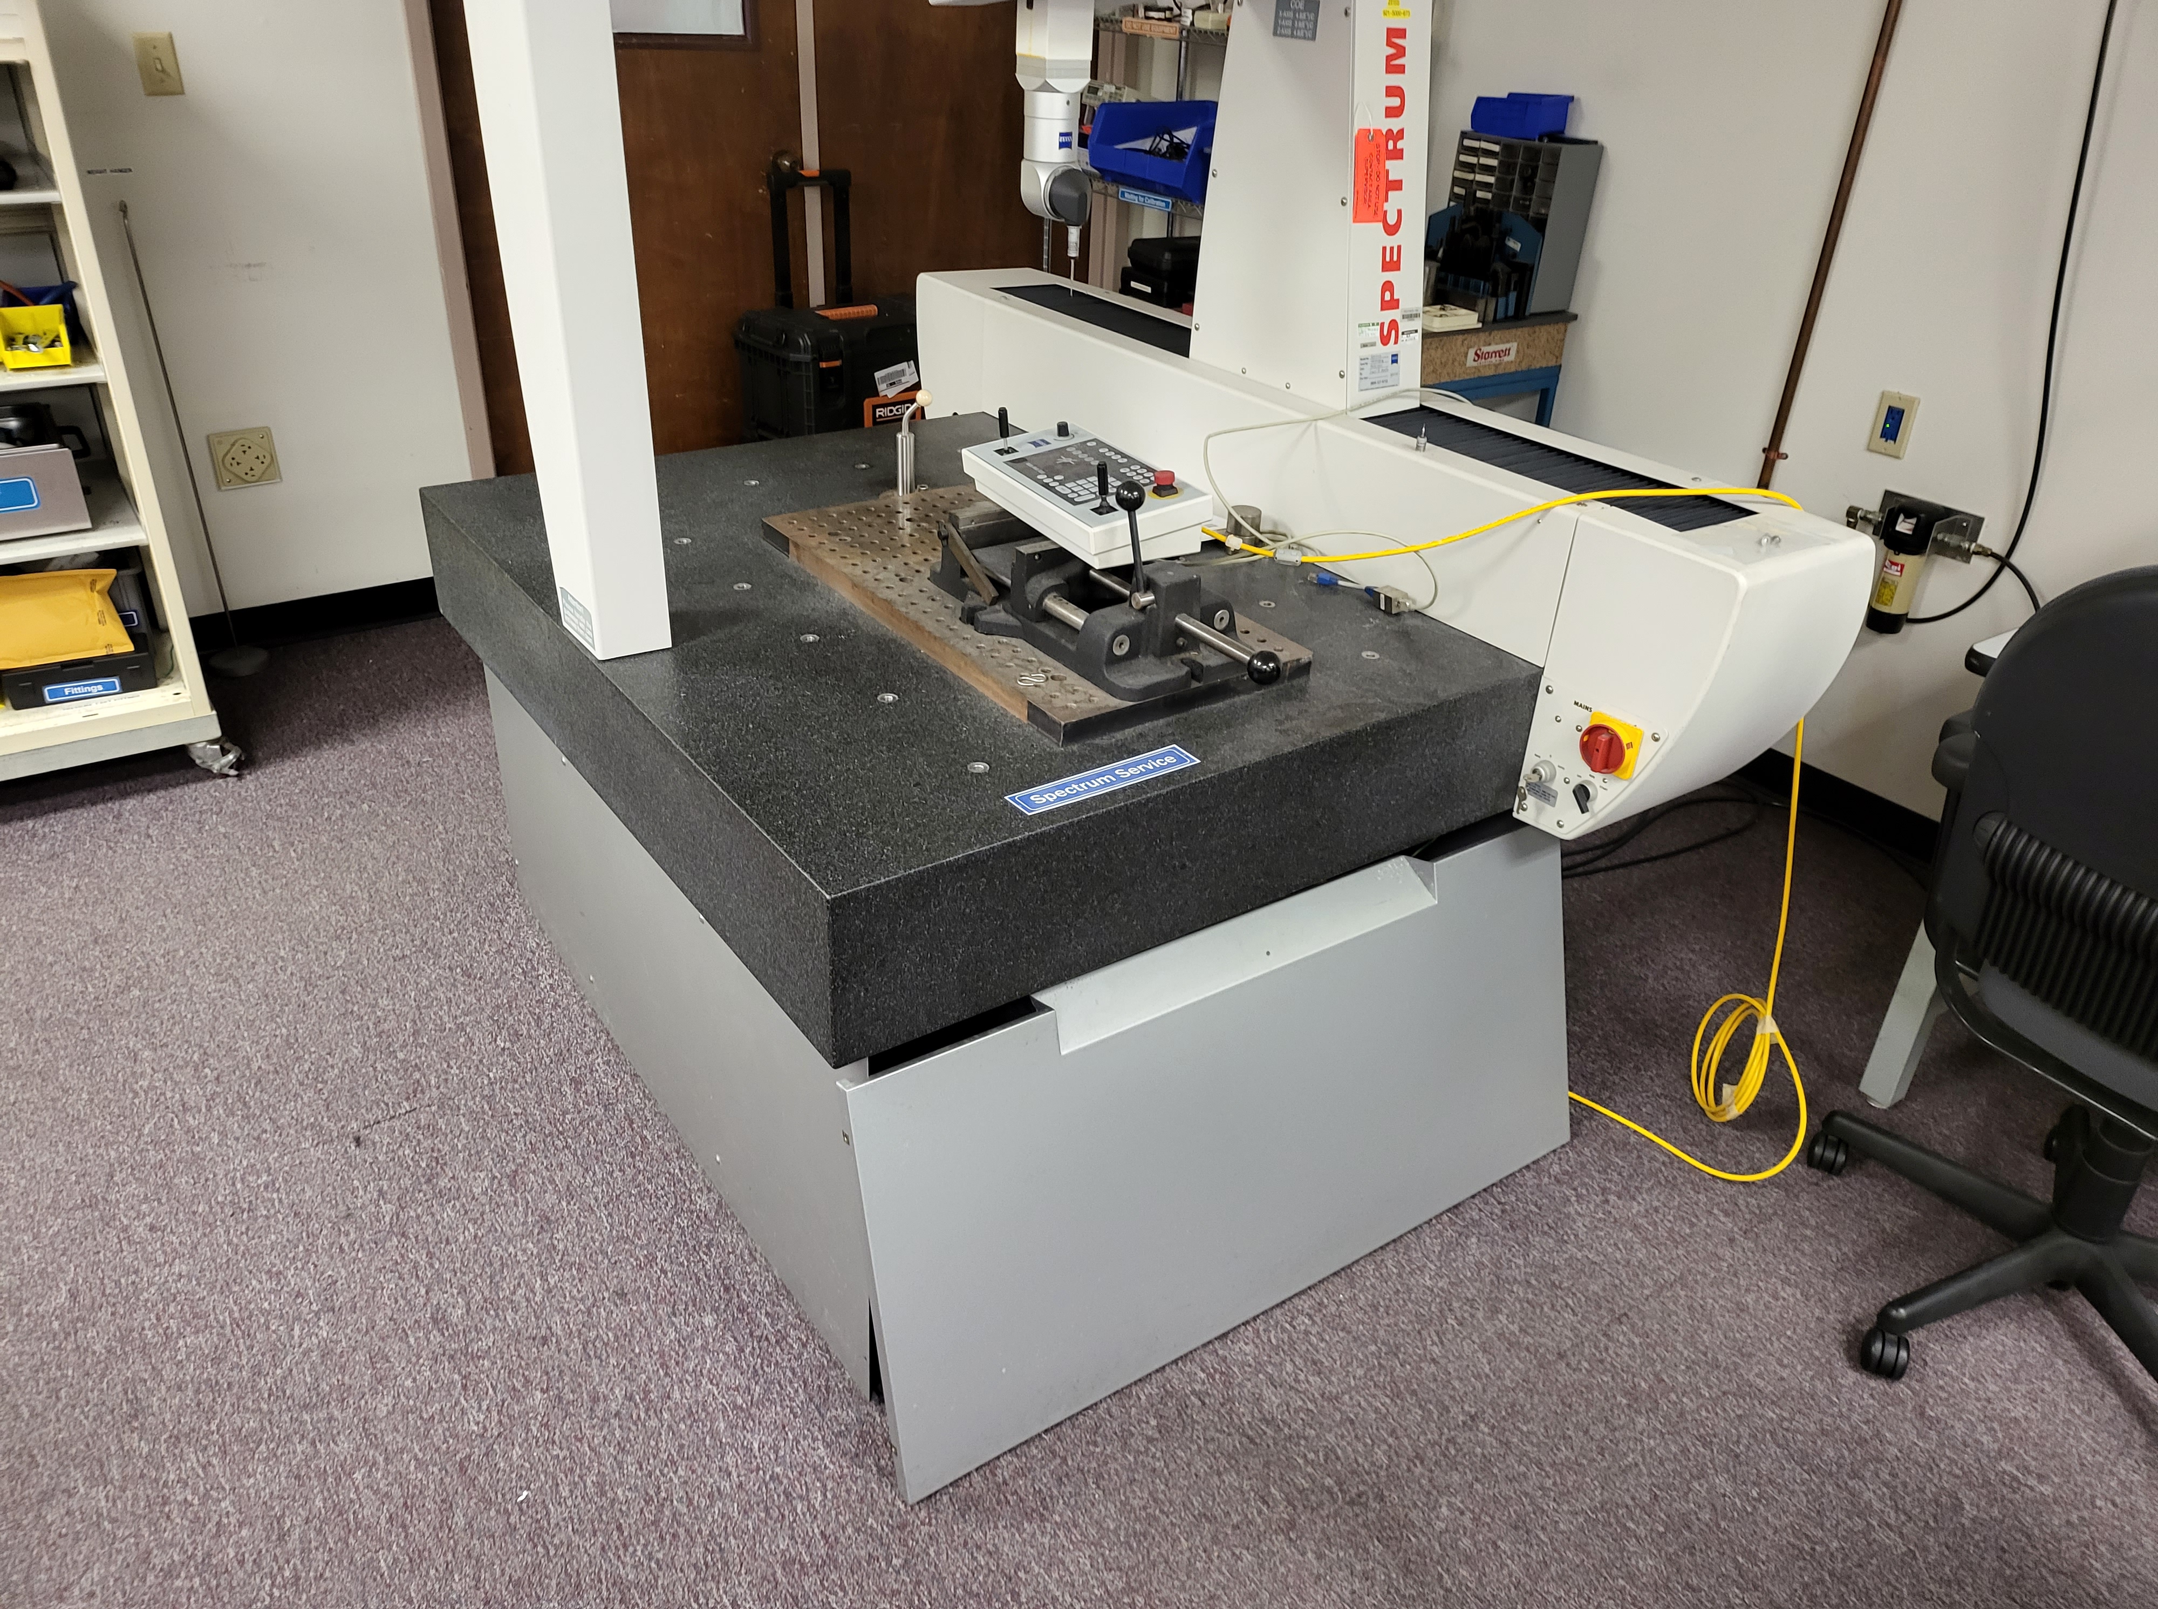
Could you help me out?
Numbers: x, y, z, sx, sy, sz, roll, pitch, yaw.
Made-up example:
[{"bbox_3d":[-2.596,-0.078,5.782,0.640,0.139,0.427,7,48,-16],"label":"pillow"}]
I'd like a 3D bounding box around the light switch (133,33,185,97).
[{"bbox_3d":[-1.786,-1.438,2.909,0.069,0.114,0.016,-17,36,-32],"label":"light switch"}]

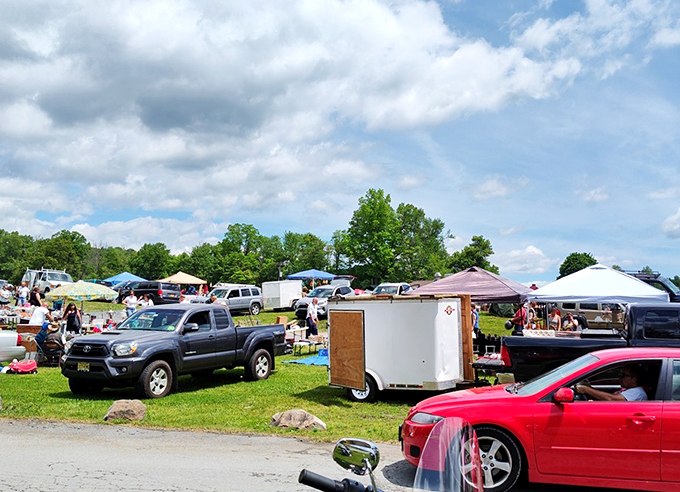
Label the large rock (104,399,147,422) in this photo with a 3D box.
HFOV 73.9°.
[{"bbox_3d":[-3.316,2.556,7.000,0.600,0.320,0.460,4,-9,-22],"label":"large rock"}]

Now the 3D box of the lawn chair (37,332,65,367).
[{"bbox_3d":[-7.900,2.840,12.350,0.660,0.900,0.650,1,-9,-7],"label":"lawn chair"}]

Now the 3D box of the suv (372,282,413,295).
[{"bbox_3d":[2.906,3.039,26.000,1.900,1.760,4.700,-4,-9,28],"label":"suv"}]

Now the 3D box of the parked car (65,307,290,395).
[{"bbox_3d":[-3.250,2.210,9.930,1.900,1.780,5.290,-4,-11,23],"label":"parked car"}]

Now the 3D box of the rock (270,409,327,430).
[{"bbox_3d":[-0.634,2.650,6.900,0.840,0.310,0.500,1,-8,0],"label":"rock"}]

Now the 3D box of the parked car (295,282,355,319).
[{"bbox_3d":[-0.550,2.870,23.500,1.850,1.690,4.600,-2,-4,22],"label":"parked car"}]

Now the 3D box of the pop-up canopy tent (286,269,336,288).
[{"bbox_3d":[-2.228,3.317,37.000,3.050,2.800,3.050,-7,-11,45],"label":"pop-up canopy tent"}]

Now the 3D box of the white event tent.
[{"bbox_3d":[7.100,1.860,12.450,3.050,2.750,3.050,-4,-10,27],"label":"white event tent"}]

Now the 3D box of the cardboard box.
[{"bbox_3d":[-9.050,2.800,13.100,0.550,0.500,0.450,3,-9,-18],"label":"cardboard box"}]

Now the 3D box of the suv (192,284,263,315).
[{"bbox_3d":[-6.300,3.080,25.200,1.780,1.670,4.420,-5,-8,36],"label":"suv"}]

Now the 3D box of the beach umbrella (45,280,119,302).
[{"bbox_3d":[-8.500,2.320,14.900,2.130,2.250,2.130,1,-8,0],"label":"beach umbrella"}]

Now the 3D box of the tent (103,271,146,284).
[{"bbox_3d":[-18.400,3.700,39.000,3.200,2.800,3.200,1,-5,-12],"label":"tent"}]

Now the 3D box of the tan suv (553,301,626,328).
[{"bbox_3d":[11.450,3.000,19.800,4.550,1.800,1.860,-2,-6,17],"label":"tan suv"}]

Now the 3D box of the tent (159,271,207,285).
[{"bbox_3d":[-12.400,3.430,35.600,3.150,2.800,3.150,1,-5,-6],"label":"tent"}]

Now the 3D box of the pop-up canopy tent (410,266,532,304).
[{"bbox_3d":[3.868,2.017,12.844,3.050,2.850,3.050,-5,-10,33],"label":"pop-up canopy tent"}]

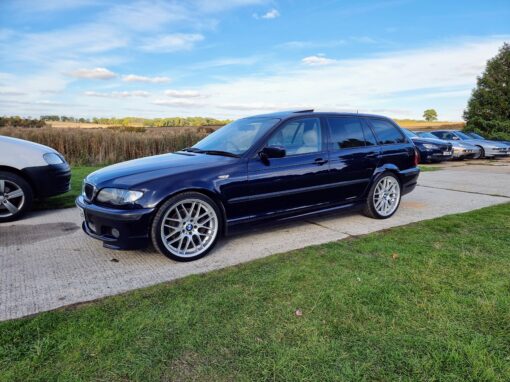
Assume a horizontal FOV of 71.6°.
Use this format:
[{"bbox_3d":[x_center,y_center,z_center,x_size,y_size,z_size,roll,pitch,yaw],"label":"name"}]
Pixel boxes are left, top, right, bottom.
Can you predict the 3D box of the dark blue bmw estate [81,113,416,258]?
[{"bbox_3d":[0.216,-0.298,4.487,4.470,1.410,1.770,-7,12,-33],"label":"dark blue bmw estate"}]

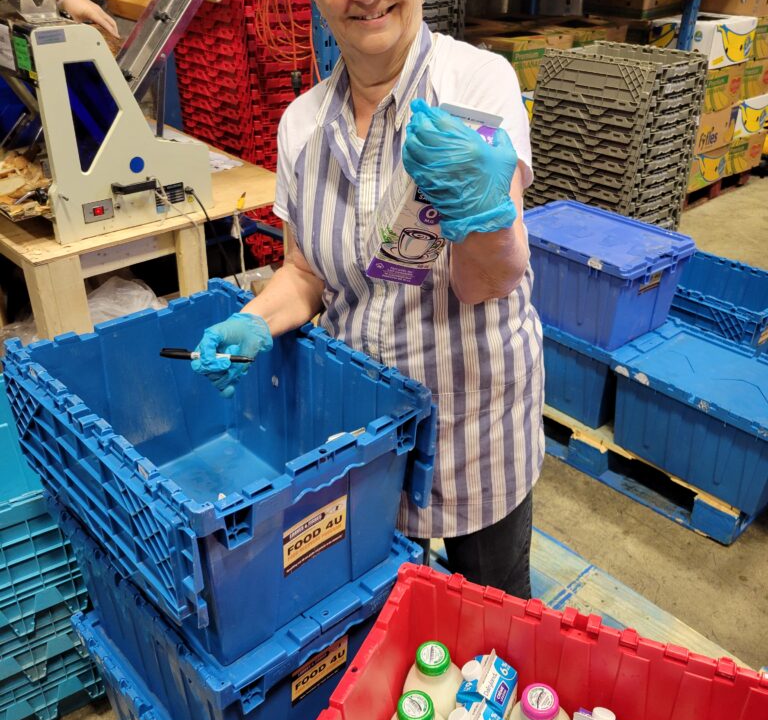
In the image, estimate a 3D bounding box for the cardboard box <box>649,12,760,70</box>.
[{"bbox_3d":[1.965,-1.974,4.746,0.503,0.247,0.405,-24,37,-36],"label":"cardboard box"}]

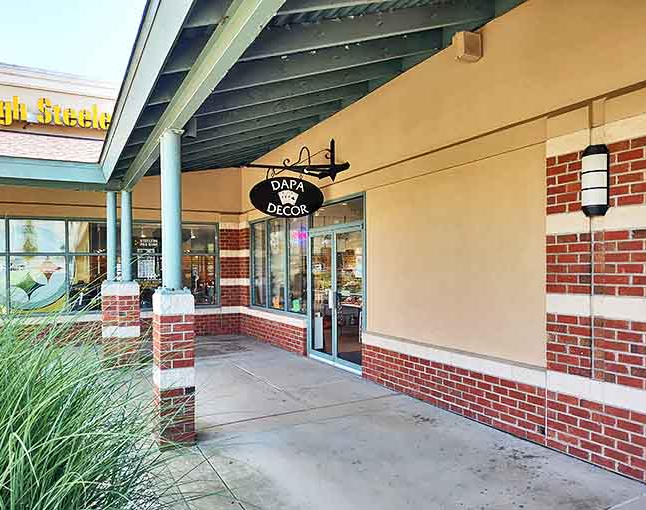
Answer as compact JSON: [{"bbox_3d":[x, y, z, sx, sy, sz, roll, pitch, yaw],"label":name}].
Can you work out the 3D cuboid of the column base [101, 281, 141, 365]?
[{"bbox_3d":[-3.468,1.160,7.757,0.547,1.414,0.500,0,-2,-29],"label":"column base"}]

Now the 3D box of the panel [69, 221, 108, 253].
[{"bbox_3d":[-4.804,-0.369,9.508,0.942,0.675,0.060,0,-2,-29],"label":"panel"}]

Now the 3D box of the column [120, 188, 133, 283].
[{"bbox_3d":[-3.394,-0.320,7.810,0.195,1.572,0.195,0,-2,-29],"label":"column"}]

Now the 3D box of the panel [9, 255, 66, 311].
[{"bbox_3d":[-5.661,0.584,8.995,0.948,1.123,0.060,0,-2,-29],"label":"panel"}]

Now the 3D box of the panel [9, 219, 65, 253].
[{"bbox_3d":[-5.674,-0.370,9.020,0.948,0.675,0.060,0,-2,-29],"label":"panel"}]

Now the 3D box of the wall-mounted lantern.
[{"bbox_3d":[2.114,-0.580,3.512,0.120,0.549,0.185,0,-2,-29],"label":"wall-mounted lantern"}]

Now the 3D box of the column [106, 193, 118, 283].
[{"bbox_3d":[-3.408,-0.299,7.300,0.150,1.450,0.150,0,-2,-30],"label":"column"}]

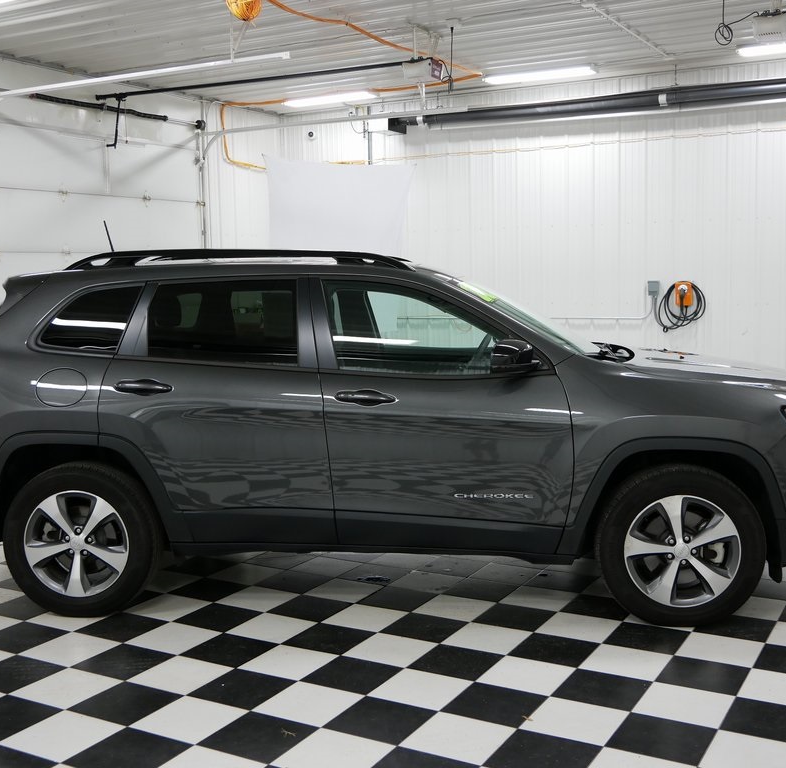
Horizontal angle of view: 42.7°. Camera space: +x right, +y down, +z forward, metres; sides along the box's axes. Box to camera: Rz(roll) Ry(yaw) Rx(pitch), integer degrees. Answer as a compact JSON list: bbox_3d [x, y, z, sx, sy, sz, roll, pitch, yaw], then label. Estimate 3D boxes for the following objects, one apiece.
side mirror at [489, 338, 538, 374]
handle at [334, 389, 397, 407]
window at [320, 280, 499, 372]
[{"bbox_3d":[0.517,-0.116,4.258,0.200,0.145,0.240,0,6,7],"label":"side mirror"},{"bbox_3d":[-0.119,0.059,4.396,0.275,0.075,0.055,0,6,6],"label":"handle"},{"bbox_3d":[0.081,-0.253,4.490,0.800,0.430,0.050,0,-13,6],"label":"window"}]

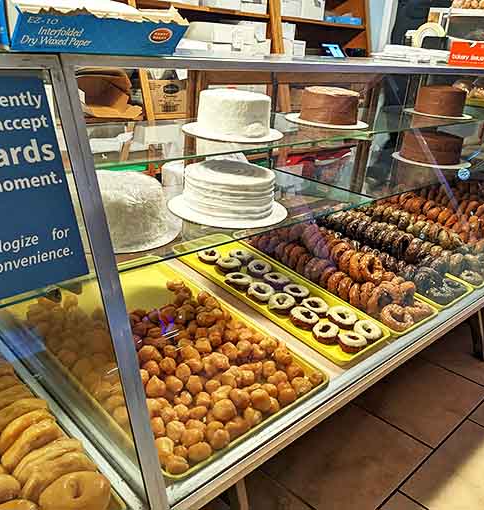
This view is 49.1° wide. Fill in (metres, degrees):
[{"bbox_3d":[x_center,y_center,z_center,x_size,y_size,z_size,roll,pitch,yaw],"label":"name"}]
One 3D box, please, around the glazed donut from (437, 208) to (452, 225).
[{"bbox_3d":[0.852,-0.157,2.225,0.080,0.080,0.035,-17,22,-42],"label":"glazed donut"}]

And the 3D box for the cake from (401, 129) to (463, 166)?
[{"bbox_3d":[0.644,-0.364,1.790,0.196,0.084,0.196,-17,29,-42],"label":"cake"}]

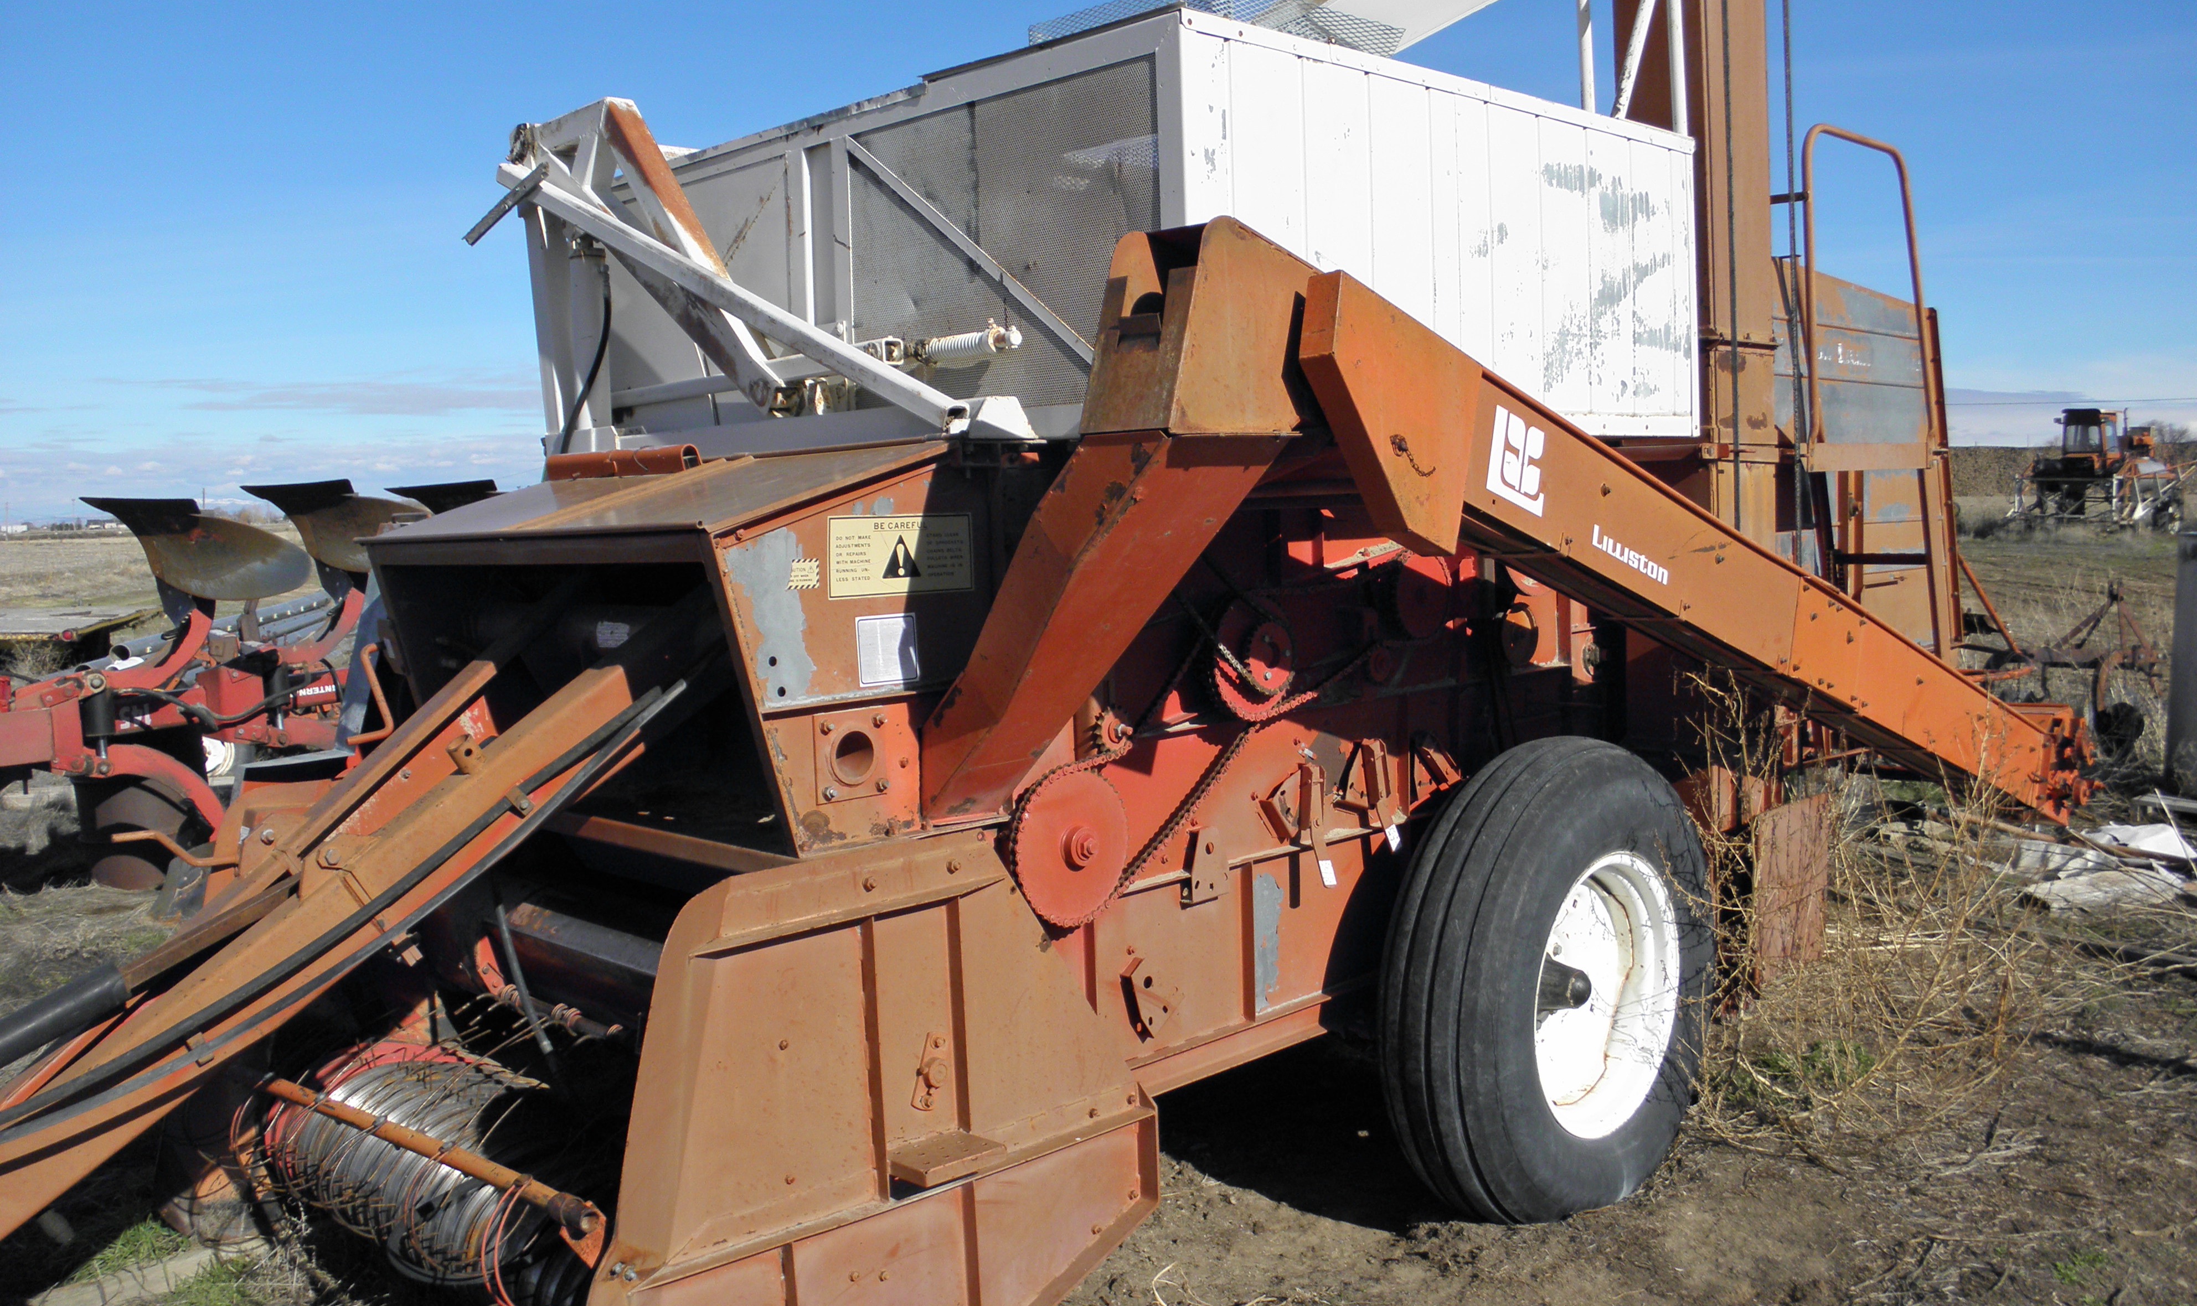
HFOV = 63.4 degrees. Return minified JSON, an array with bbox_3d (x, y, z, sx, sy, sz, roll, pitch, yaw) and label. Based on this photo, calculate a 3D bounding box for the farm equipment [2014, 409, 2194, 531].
[{"bbox_3d":[35.443,-6.480,63.000,5.400,4.200,3.700,-5,6,-37],"label":"farm equipment"}]

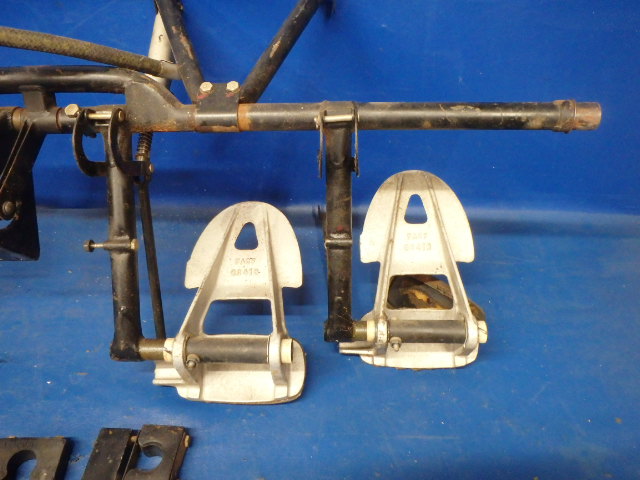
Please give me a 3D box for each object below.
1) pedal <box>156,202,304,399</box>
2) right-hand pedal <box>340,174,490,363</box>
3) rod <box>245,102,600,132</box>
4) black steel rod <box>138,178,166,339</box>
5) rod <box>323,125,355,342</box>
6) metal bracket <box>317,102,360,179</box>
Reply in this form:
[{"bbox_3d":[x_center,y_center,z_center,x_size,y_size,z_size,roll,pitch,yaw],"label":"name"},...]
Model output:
[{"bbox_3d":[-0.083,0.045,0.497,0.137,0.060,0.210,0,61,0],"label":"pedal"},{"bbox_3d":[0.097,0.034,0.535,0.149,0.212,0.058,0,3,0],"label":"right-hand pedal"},{"bbox_3d":[0.100,-0.122,0.512,0.364,0.030,0.030,0,0,-2],"label":"rod"},{"bbox_3d":[-0.178,0.024,0.549,0.010,0.189,0.010,-9,-13,0],"label":"black steel rod"},{"bbox_3d":[0.019,-0.006,0.519,0.029,0.221,0.029,0,4,0],"label":"rod"},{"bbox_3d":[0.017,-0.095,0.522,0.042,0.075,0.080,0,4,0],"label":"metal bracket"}]

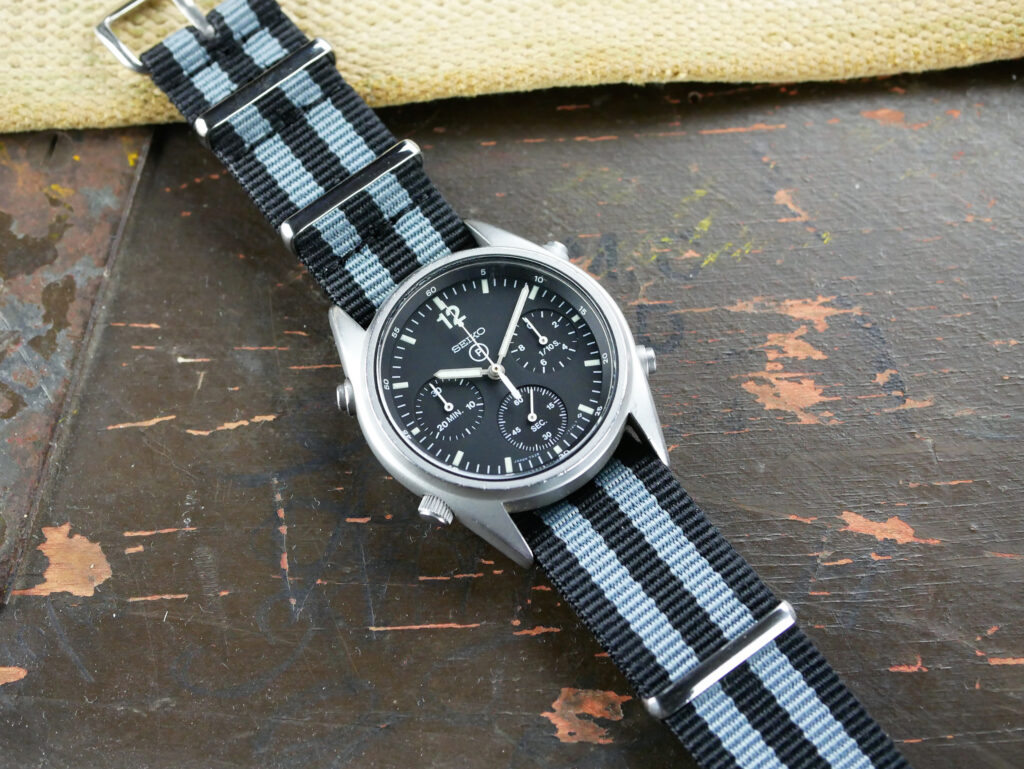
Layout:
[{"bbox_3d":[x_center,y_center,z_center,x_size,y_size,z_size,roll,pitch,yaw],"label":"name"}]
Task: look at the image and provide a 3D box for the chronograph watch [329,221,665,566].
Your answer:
[{"bbox_3d":[-0.002,0.000,0.233,0.038,0.011,0.045,-36,73,-12],"label":"chronograph watch"}]

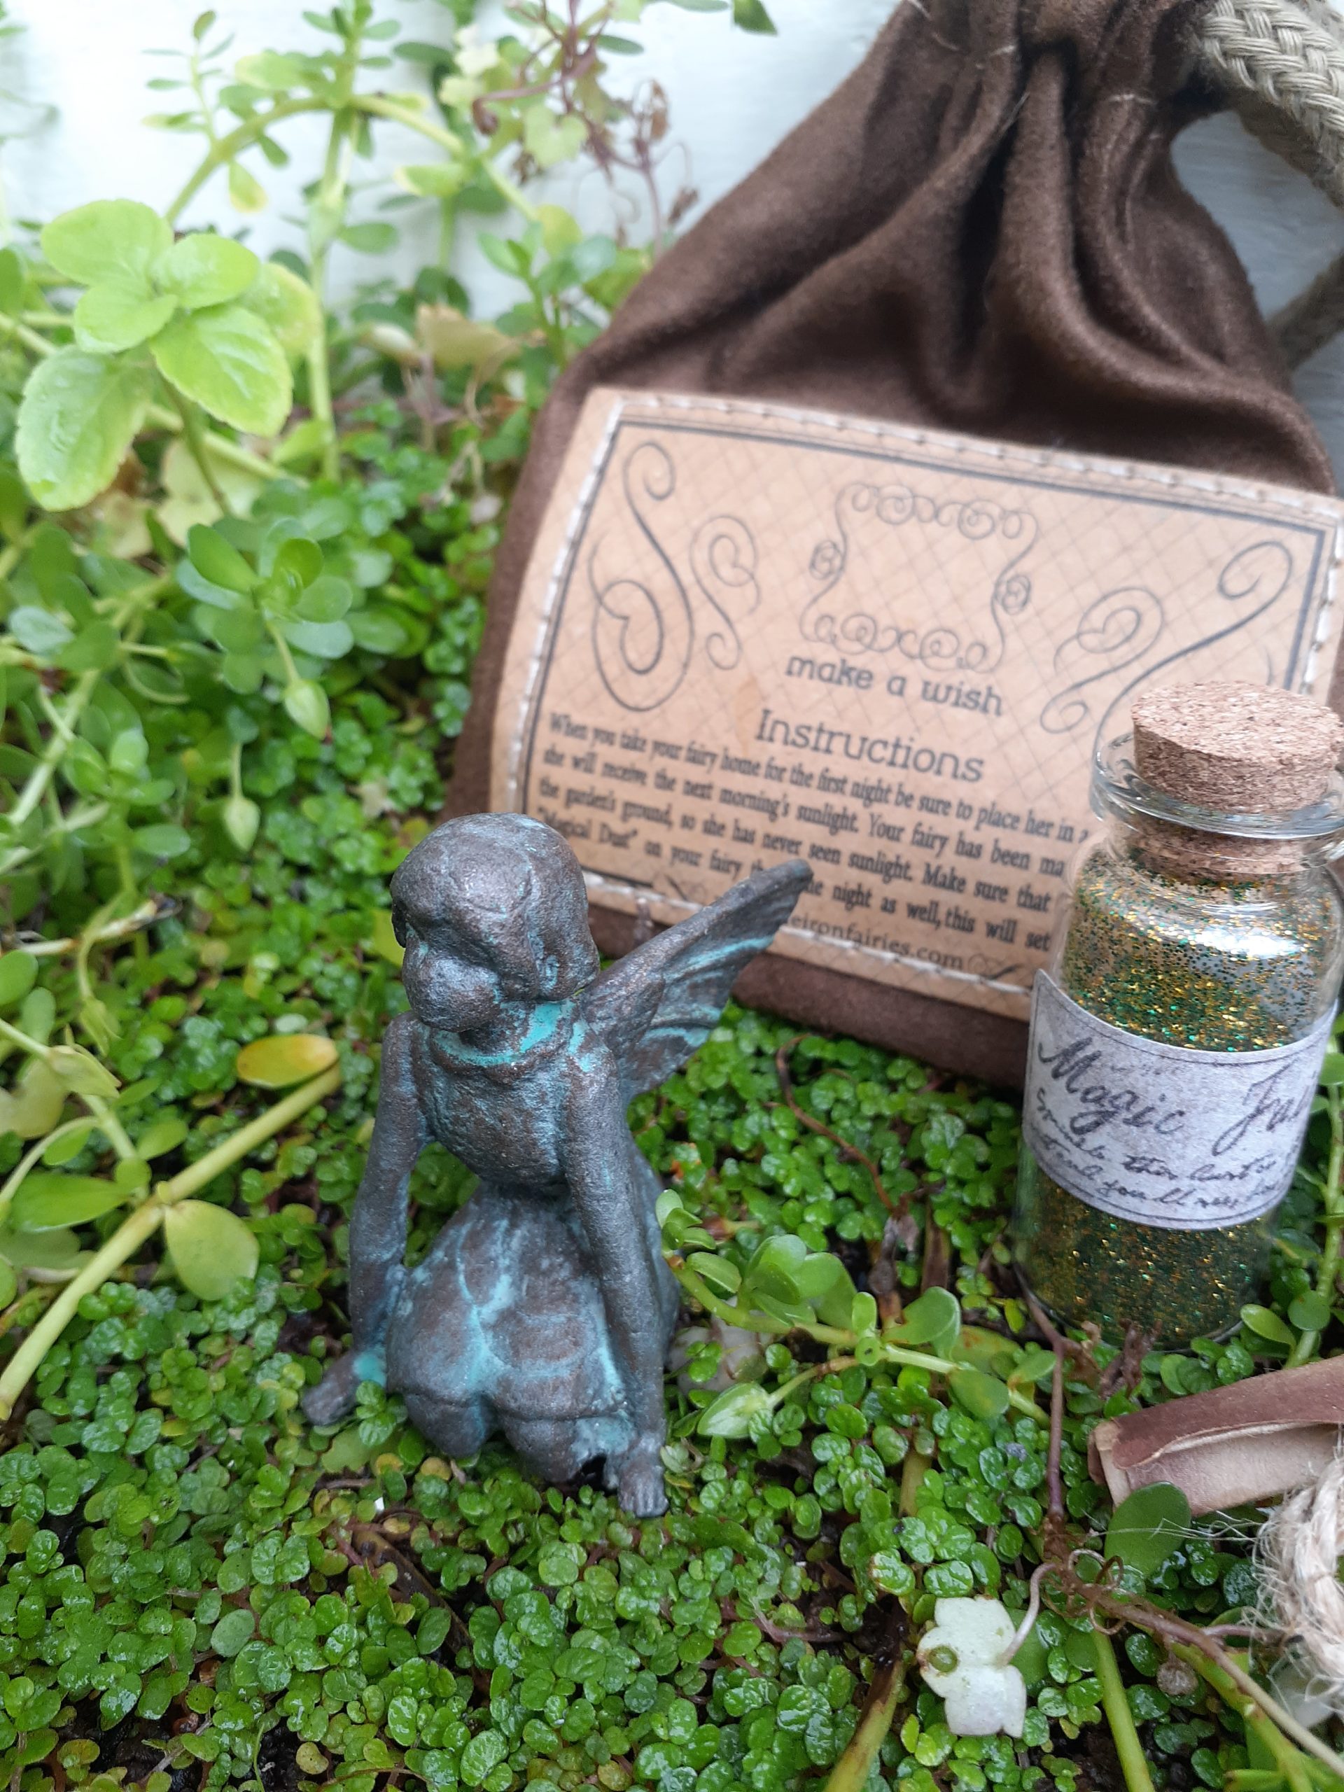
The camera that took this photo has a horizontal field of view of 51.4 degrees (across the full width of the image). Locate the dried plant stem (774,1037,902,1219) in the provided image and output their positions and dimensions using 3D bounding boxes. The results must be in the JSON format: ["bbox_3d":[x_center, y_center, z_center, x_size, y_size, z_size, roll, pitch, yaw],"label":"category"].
[{"bbox_3d":[0.022,0.032,0.201,0.009,0.010,0.043,-6,28,-11],"label":"dried plant stem"}]

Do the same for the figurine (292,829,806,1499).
[{"bbox_3d":[-0.013,0.023,0.149,0.043,0.071,0.039,13,30,24],"label":"figurine"}]

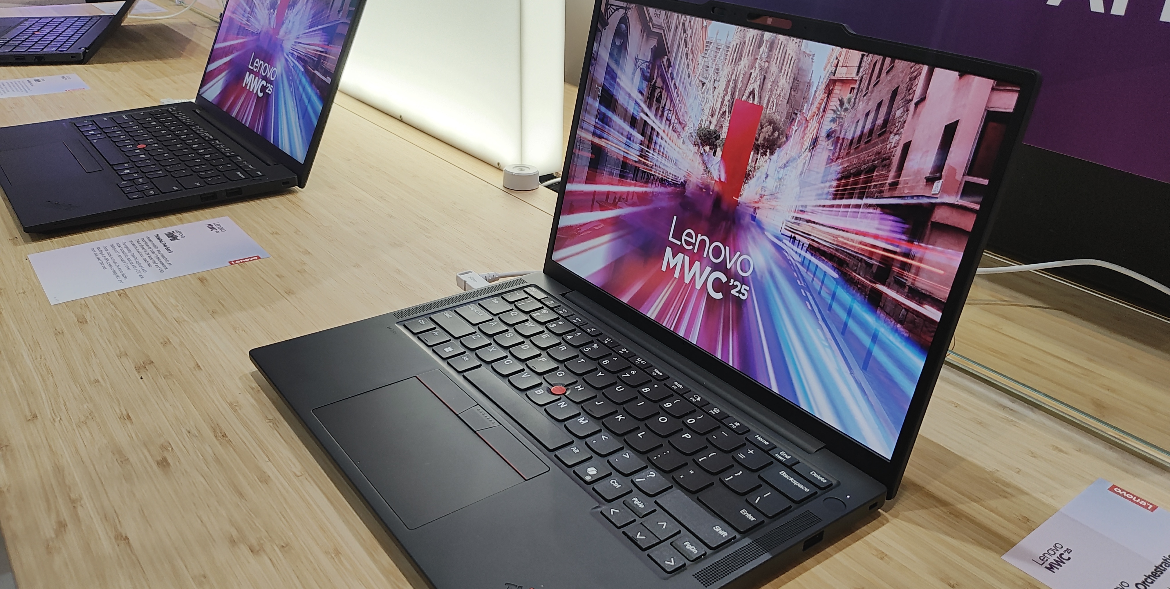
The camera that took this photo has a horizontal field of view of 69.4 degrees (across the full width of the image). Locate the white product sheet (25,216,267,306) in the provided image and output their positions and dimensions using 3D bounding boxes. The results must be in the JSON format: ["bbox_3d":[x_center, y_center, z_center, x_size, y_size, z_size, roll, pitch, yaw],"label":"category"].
[{"bbox_3d":[-0.337,-0.030,0.655,0.149,0.001,0.104,-18,33,-35],"label":"white product sheet"}]

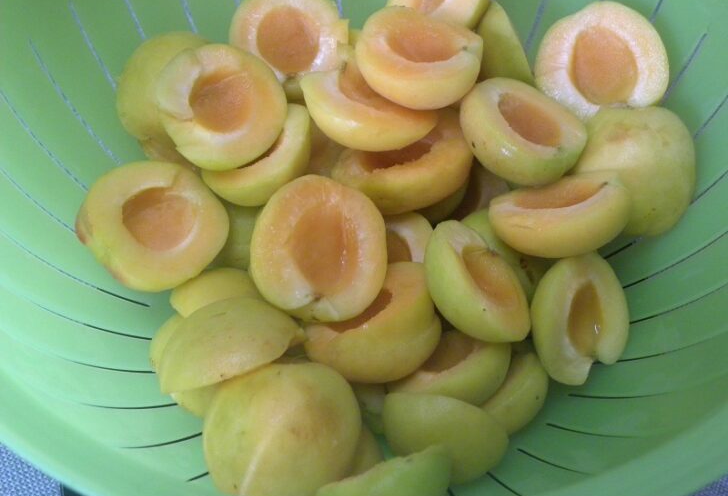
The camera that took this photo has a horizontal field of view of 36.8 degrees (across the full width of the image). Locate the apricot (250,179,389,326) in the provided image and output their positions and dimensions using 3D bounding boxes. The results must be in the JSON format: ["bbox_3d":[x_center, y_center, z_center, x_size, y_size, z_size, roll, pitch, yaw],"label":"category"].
[{"bbox_3d":[-0.015,0.002,0.342,0.042,0.022,0.044,1,78,-5],"label":"apricot"}]

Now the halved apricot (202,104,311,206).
[{"bbox_3d":[-0.037,-0.031,0.378,0.043,0.023,0.043,-22,44,1],"label":"halved apricot"}]

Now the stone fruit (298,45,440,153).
[{"bbox_3d":[0.001,-0.044,0.355,0.048,0.020,0.046,15,36,-4],"label":"stone fruit"}]

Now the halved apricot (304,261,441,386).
[{"bbox_3d":[0.006,0.028,0.355,0.044,0.024,0.042,-22,27,0],"label":"halved apricot"}]

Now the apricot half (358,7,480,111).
[{"bbox_3d":[0.018,-0.059,0.365,0.043,0.022,0.049,-11,38,-18],"label":"apricot half"}]

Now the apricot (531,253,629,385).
[{"bbox_3d":[0.067,0.023,0.357,0.039,0.021,0.043,3,85,-45],"label":"apricot"}]

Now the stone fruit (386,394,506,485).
[{"bbox_3d":[0.021,0.057,0.306,0.038,0.043,0.019,17,74,0],"label":"stone fruit"}]

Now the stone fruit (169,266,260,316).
[{"bbox_3d":[-0.044,0.020,0.355,0.043,0.023,0.042,-2,49,2],"label":"stone fruit"}]

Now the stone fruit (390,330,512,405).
[{"bbox_3d":[0.030,0.042,0.360,0.043,0.021,0.040,-23,27,1],"label":"stone fruit"}]

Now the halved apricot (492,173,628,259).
[{"bbox_3d":[0.065,-0.009,0.360,0.045,0.021,0.043,-13,16,1],"label":"halved apricot"}]

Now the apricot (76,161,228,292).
[{"bbox_3d":[-0.068,-0.003,0.343,0.047,0.023,0.043,-18,70,-38],"label":"apricot"}]

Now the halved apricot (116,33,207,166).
[{"bbox_3d":[-0.055,-0.050,0.354,0.045,0.021,0.046,-32,95,-31],"label":"halved apricot"}]

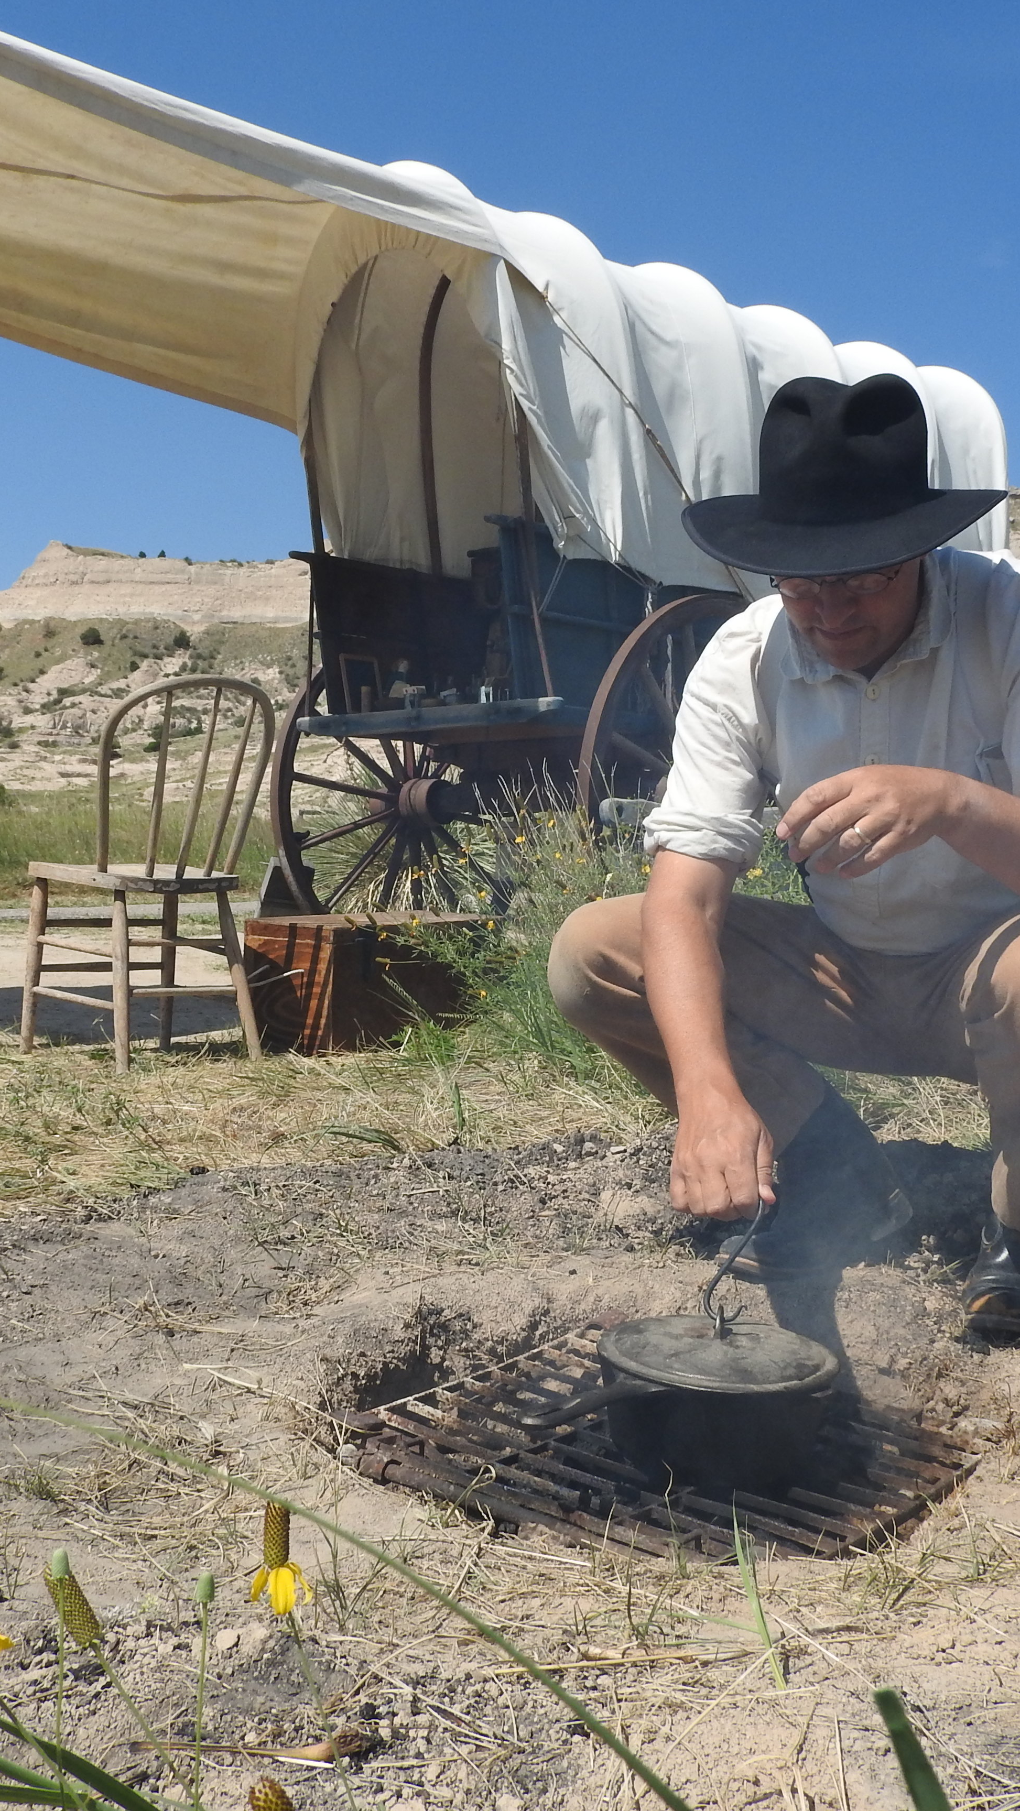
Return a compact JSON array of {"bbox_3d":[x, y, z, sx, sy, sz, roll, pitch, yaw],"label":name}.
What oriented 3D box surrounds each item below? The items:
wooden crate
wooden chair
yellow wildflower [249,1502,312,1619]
[{"bbox_3d":[-0.335,0.184,4.207,0.540,0.297,0.360,-3,5,-43],"label":"wooden crate"},{"bbox_3d":[-0.817,-0.089,3.770,0.430,0.875,0.470,-2,5,-36],"label":"wooden chair"},{"bbox_3d":[-0.102,0.289,0.740,0.028,0.047,0.027,0,4,-12],"label":"yellow wildflower"}]

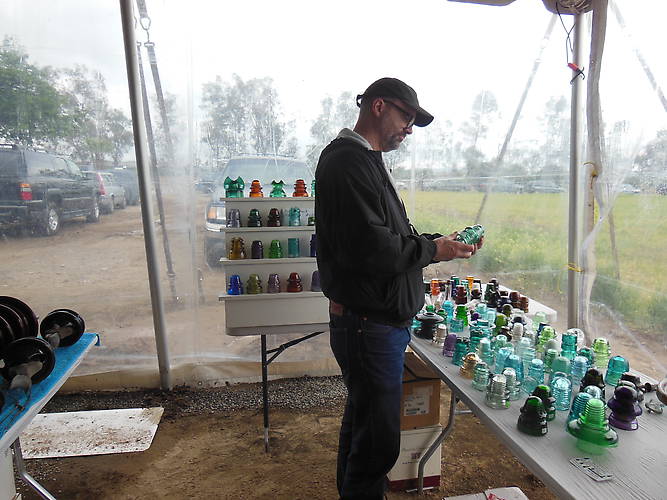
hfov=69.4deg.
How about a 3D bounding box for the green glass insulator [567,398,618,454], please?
[{"bbox_3d":[0.728,0.487,1.352,0.128,0.128,0.128,0,7,0],"label":"green glass insulator"}]

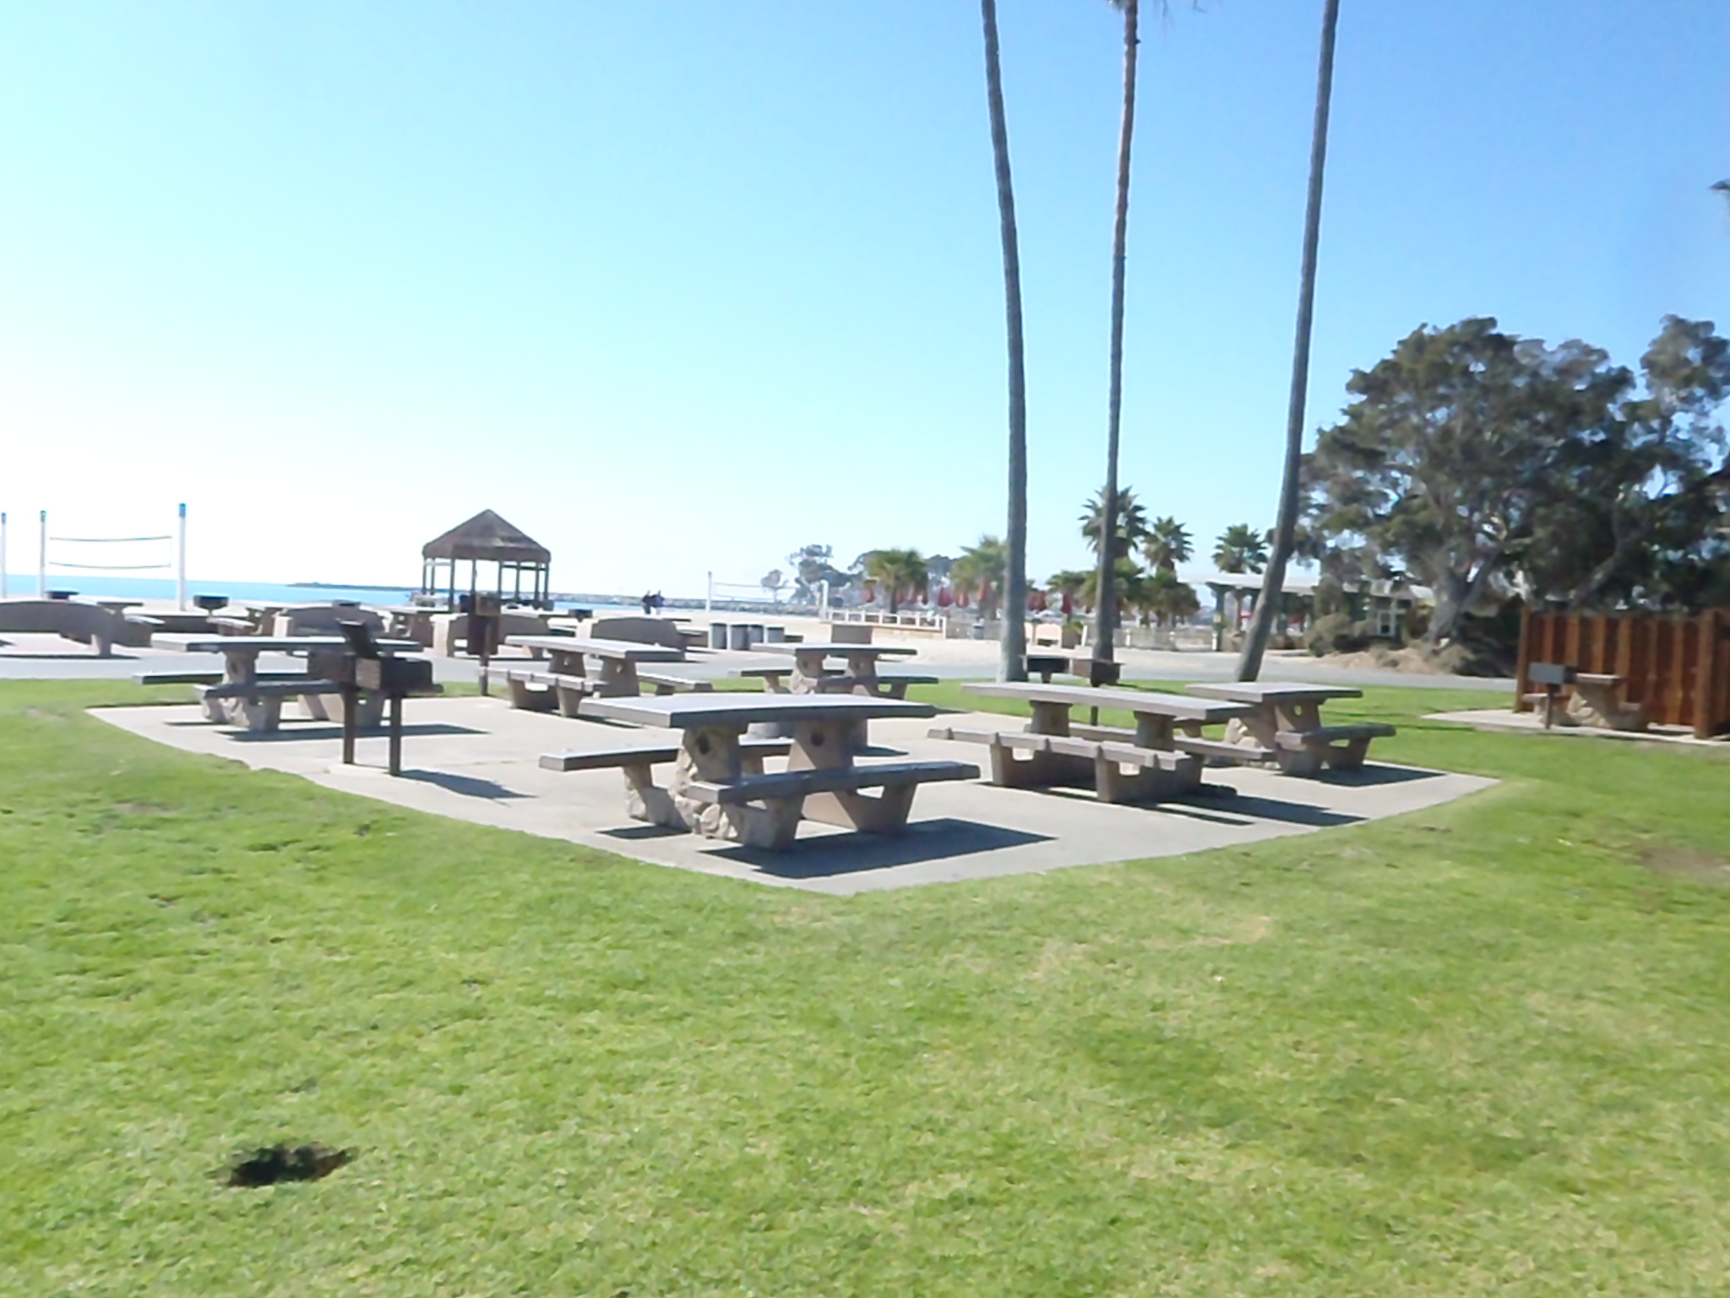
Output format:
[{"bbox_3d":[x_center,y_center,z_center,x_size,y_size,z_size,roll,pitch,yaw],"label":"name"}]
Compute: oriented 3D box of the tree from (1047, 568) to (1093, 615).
[{"bbox_3d":[13.046,-3.060,88.000,3.500,4.100,3.500,3,2,0],"label":"tree"}]

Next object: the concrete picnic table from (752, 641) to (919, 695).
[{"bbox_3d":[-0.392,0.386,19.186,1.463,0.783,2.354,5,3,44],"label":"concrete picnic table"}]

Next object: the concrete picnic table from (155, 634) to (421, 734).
[{"bbox_3d":[-5.674,0.324,13.852,1.687,0.783,2.352,4,2,42],"label":"concrete picnic table"}]

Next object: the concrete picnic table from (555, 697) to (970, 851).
[{"bbox_3d":[-0.628,0.745,9.078,1.681,0.783,2.354,5,3,42],"label":"concrete picnic table"}]

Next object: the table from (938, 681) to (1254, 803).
[{"bbox_3d":[1.992,0.781,11.830,2.352,0.783,1.687,4,2,41],"label":"table"}]

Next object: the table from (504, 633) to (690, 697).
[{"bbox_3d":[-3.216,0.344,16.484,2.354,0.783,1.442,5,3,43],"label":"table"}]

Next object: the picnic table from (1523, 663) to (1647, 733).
[{"bbox_3d":[12.137,0.858,23.395,1.681,0.783,2.354,4,3,35],"label":"picnic table"}]

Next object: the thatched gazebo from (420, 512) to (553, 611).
[{"bbox_3d":[-13.481,-2.985,49.969,4.450,4.023,4.450,2,2,-5],"label":"thatched gazebo"}]

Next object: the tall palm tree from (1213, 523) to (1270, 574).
[{"bbox_3d":[23.725,-4.142,87.926,3.485,7.434,3.485,2,2,0],"label":"tall palm tree"}]

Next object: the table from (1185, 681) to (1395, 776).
[{"bbox_3d":[4.292,0.786,14.657,1.681,0.783,2.354,5,3,42],"label":"table"}]

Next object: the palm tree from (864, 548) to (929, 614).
[{"bbox_3d":[1.964,-3.843,87.961,3.995,5.144,3.825,2,2,0],"label":"palm tree"}]

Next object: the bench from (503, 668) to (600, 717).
[{"bbox_3d":[-3.709,0.526,15.969,2.335,0.407,0.290,5,3,43],"label":"bench"}]

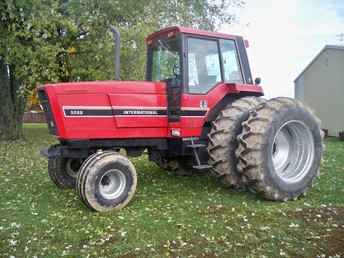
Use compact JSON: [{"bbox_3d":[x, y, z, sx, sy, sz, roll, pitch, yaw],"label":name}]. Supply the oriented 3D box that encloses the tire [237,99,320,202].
[{"bbox_3d":[1.891,0.366,5.973,1.790,1.790,0.500,-2,4,-32],"label":"tire"}]

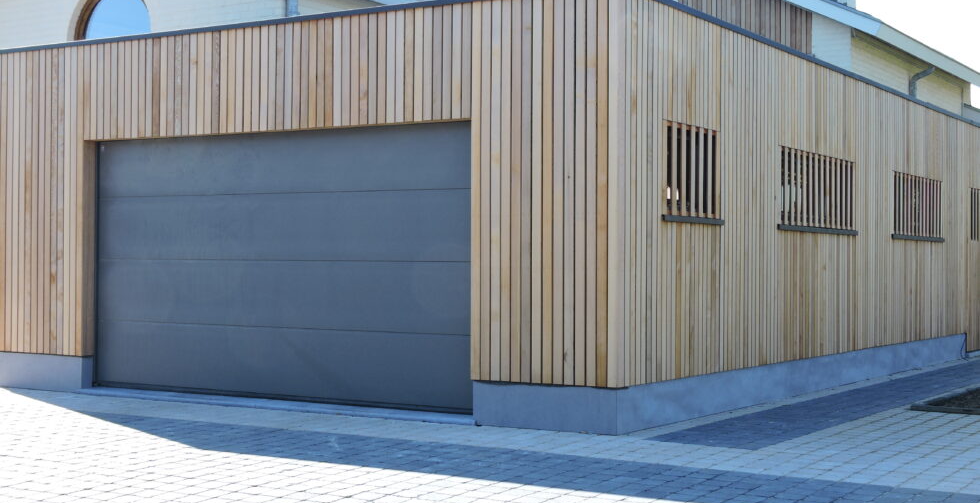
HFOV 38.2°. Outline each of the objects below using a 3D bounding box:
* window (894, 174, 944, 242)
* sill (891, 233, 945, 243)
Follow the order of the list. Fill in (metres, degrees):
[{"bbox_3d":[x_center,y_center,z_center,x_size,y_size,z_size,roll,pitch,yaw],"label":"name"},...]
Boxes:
[{"bbox_3d":[4.683,-0.477,15.522,0.110,0.671,2.095,0,-1,31],"label":"window"},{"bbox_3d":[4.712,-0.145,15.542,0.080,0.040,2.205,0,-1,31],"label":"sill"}]

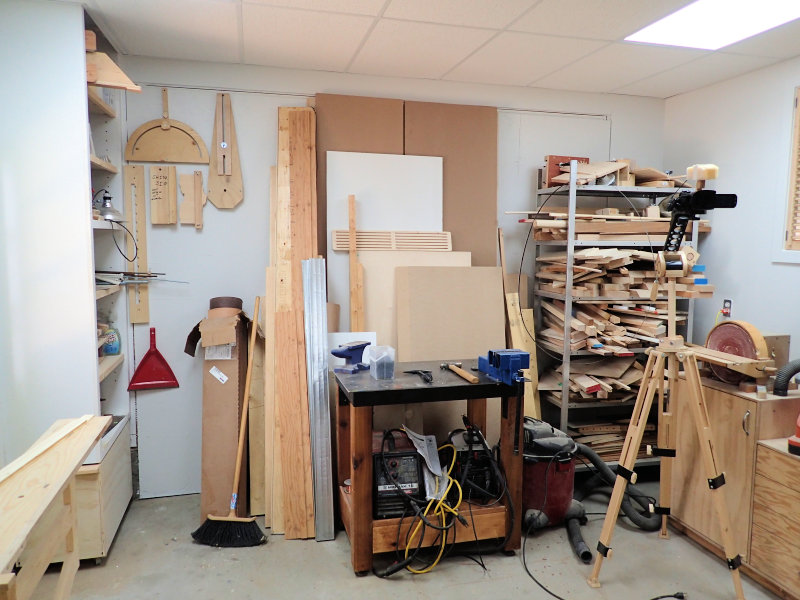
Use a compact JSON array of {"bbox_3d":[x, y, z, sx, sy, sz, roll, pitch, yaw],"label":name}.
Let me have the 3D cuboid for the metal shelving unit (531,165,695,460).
[{"bbox_3d":[1.381,0.164,3.757,0.925,2.020,0.390,-1,6,-15],"label":"metal shelving unit"}]

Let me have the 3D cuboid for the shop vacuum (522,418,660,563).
[{"bbox_3d":[1.034,0.949,3.209,0.820,0.600,0.660,-1,6,-15],"label":"shop vacuum"}]

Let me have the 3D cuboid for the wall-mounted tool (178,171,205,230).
[{"bbox_3d":[-1.207,-0.580,3.370,0.128,0.335,0.030,-1,6,-15],"label":"wall-mounted tool"}]

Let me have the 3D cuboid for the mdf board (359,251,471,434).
[{"bbox_3d":[0.093,0.441,3.640,0.770,1.490,0.018,-1,0,-15],"label":"mdf board"}]

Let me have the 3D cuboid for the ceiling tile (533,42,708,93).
[{"bbox_3d":[1.265,-1.371,3.453,0.598,0.020,0.926,-1,6,-15],"label":"ceiling tile"}]

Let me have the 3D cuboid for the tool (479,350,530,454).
[{"bbox_3d":[0.504,0.472,2.836,0.160,0.470,0.370,-1,6,-15],"label":"tool"}]

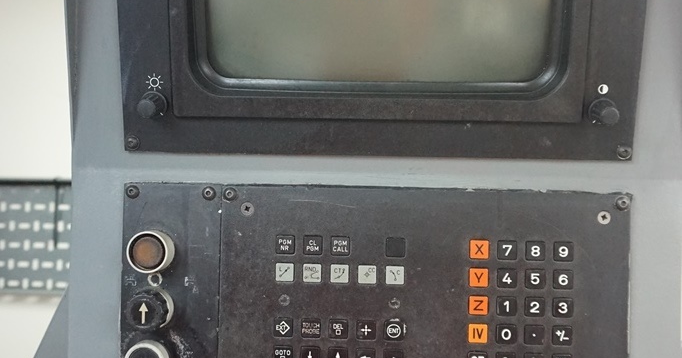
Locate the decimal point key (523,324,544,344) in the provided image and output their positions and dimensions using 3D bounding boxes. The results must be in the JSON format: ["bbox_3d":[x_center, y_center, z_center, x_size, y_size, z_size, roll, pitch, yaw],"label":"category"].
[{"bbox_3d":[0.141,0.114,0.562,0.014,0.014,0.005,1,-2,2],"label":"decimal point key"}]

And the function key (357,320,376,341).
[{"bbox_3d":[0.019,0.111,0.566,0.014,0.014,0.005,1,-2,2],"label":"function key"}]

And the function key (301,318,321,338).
[{"bbox_3d":[-0.021,0.105,0.537,0.013,0.013,0.006,1,-1,3],"label":"function key"}]

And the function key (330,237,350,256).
[{"bbox_3d":[0.000,0.047,0.536,0.013,0.013,0.006,1,-1,3],"label":"function key"}]

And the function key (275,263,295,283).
[{"bbox_3d":[-0.039,0.066,0.538,0.013,0.013,0.006,1,-1,3],"label":"function key"}]

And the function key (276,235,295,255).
[{"bbox_3d":[-0.039,0.047,0.544,0.013,0.013,0.005,1,-1,2],"label":"function key"}]

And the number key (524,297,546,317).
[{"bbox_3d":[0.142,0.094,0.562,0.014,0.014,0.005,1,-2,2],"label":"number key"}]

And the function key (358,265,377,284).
[{"bbox_3d":[0.019,0.067,0.535,0.013,0.013,0.006,1,-1,3],"label":"function key"}]

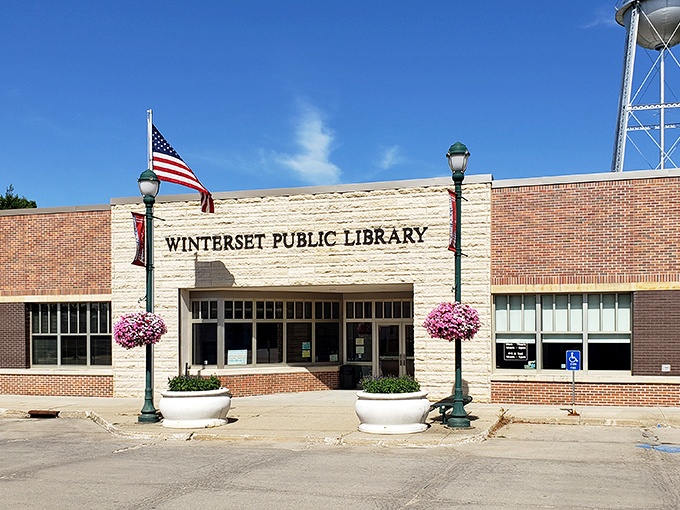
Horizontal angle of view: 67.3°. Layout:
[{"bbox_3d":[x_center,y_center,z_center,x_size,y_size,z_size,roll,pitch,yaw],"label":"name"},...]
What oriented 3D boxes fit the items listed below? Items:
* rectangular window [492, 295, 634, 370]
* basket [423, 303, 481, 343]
[{"bbox_3d":[5.829,2.080,13.500,3.380,2.050,0.140,-1,-5,12],"label":"rectangular window"},{"bbox_3d":[2.096,1.269,9.600,1.080,0.760,1.020,-1,-1,10],"label":"basket"}]

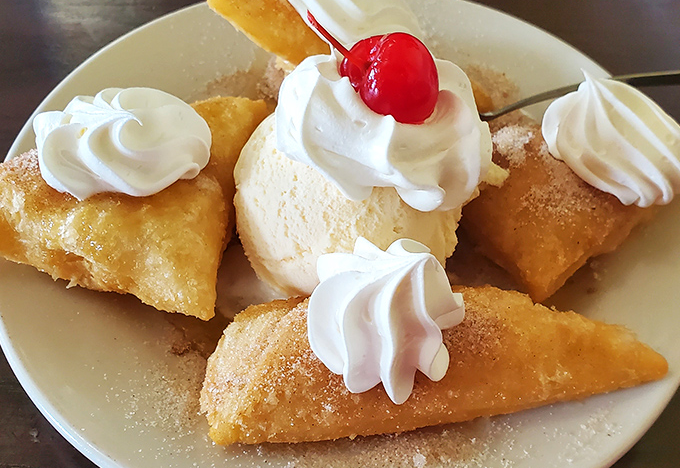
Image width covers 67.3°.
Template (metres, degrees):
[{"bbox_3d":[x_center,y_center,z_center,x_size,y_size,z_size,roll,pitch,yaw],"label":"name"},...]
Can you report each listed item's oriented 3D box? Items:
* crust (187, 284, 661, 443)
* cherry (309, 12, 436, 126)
[{"bbox_3d":[0.022,0.026,0.133,0.116,0.028,0.038,-4,54,-5],"label":"crust"},{"bbox_3d":[0.006,-0.036,0.106,0.021,0.033,0.021,0,69,48],"label":"cherry"}]

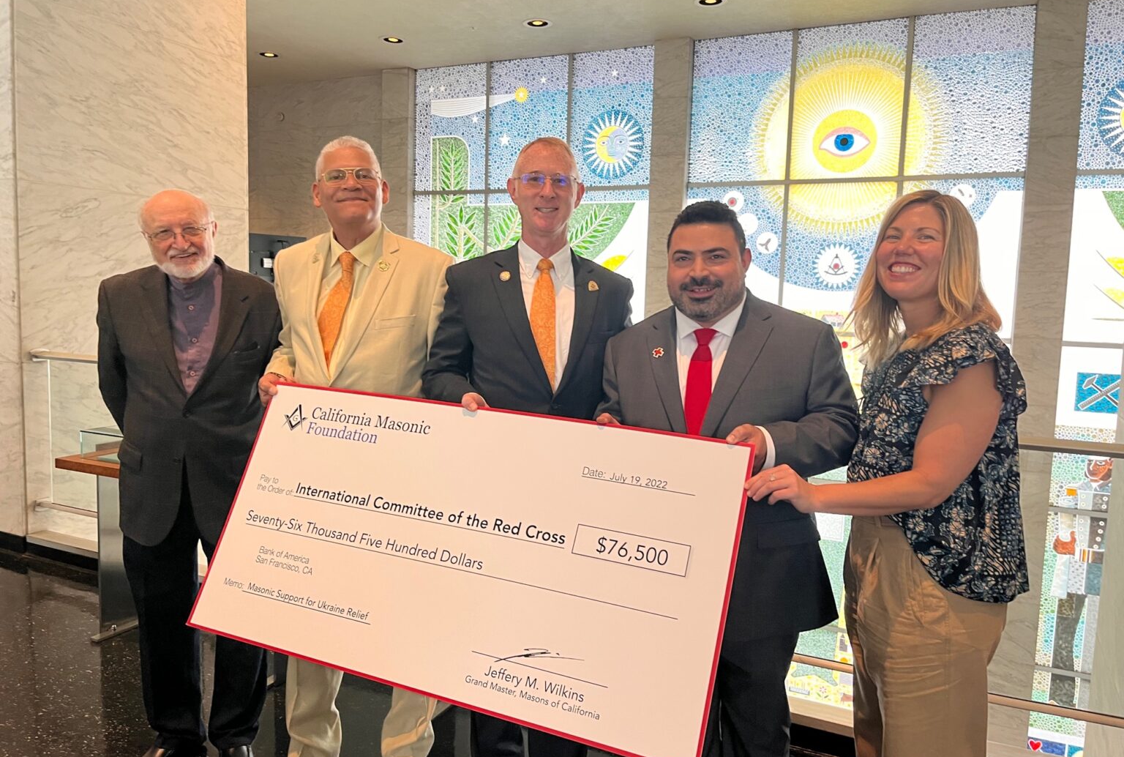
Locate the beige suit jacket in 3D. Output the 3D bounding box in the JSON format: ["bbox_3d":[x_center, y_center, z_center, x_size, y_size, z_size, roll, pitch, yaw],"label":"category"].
[{"bbox_3d":[-0.513,-0.019,2.223,0.510,0.750,0.340,2,5,9],"label":"beige suit jacket"}]

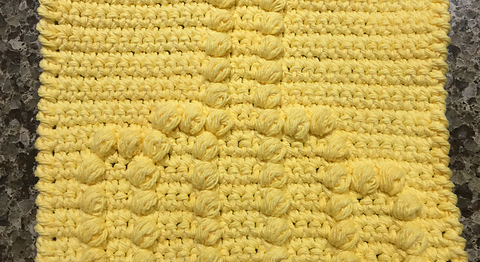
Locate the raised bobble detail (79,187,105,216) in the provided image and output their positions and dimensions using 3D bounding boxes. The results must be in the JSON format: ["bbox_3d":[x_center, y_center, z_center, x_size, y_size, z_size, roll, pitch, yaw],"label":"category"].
[{"bbox_3d":[-0.078,0.037,0.281,0.014,0.009,0.014,0,81,0],"label":"raised bobble detail"}]

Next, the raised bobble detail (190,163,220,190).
[{"bbox_3d":[-0.019,0.024,0.283,0.014,0.009,0.014,0,81,0],"label":"raised bobble detail"}]

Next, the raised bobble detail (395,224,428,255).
[{"bbox_3d":[0.089,0.056,0.278,0.016,0.009,0.016,0,78,0],"label":"raised bobble detail"}]

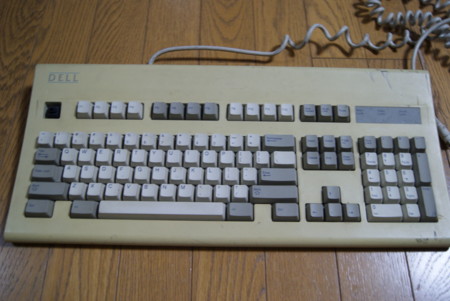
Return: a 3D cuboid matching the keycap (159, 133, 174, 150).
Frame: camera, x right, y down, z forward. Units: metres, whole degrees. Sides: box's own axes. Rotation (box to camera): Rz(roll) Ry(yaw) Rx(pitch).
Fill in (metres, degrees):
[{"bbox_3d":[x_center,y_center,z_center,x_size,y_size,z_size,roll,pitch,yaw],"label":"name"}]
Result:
[{"bbox_3d":[-0.065,-0.010,0.456,0.018,0.011,0.018,1,69,-1],"label":"keycap"}]

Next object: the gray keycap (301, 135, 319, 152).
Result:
[{"bbox_3d":[0.094,-0.007,0.454,0.018,0.011,0.018,1,69,-1],"label":"gray keycap"}]

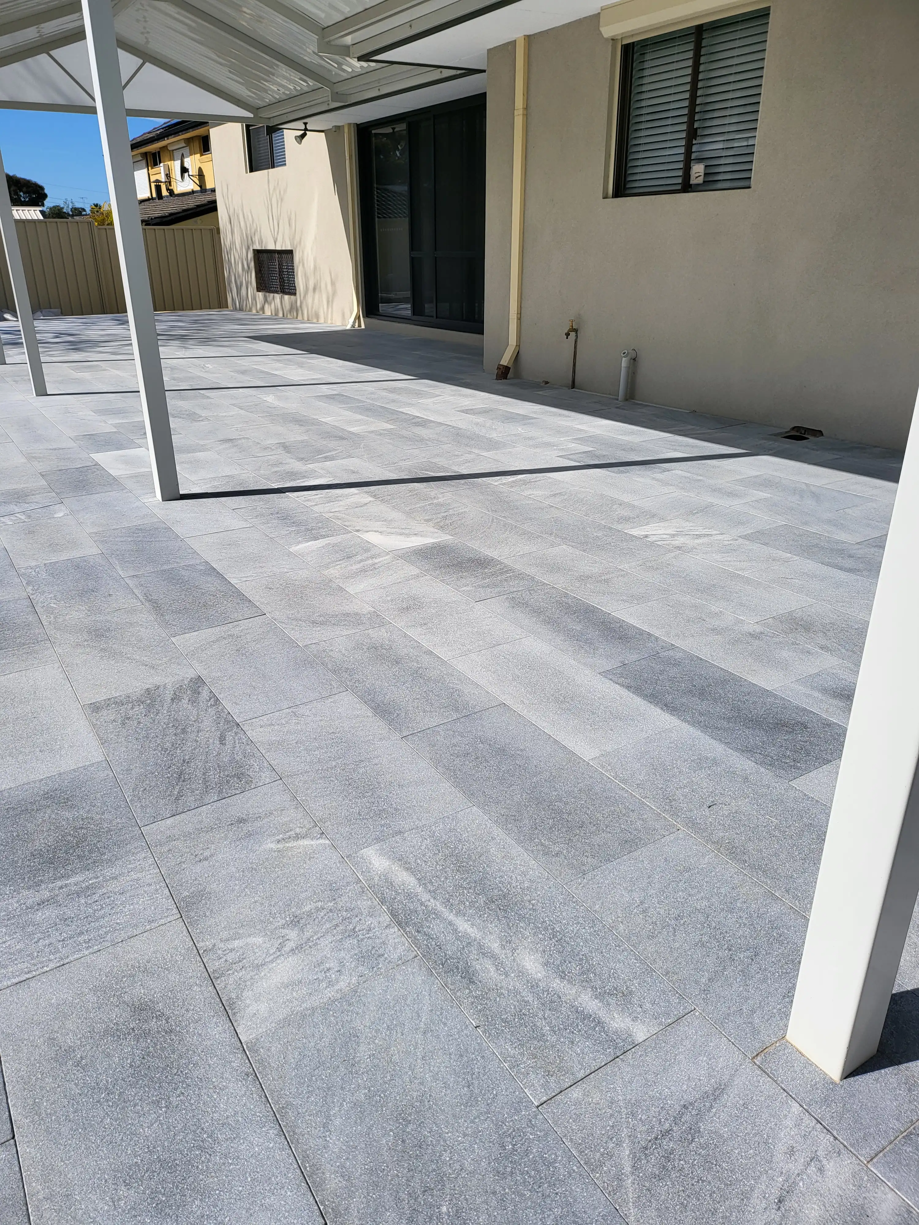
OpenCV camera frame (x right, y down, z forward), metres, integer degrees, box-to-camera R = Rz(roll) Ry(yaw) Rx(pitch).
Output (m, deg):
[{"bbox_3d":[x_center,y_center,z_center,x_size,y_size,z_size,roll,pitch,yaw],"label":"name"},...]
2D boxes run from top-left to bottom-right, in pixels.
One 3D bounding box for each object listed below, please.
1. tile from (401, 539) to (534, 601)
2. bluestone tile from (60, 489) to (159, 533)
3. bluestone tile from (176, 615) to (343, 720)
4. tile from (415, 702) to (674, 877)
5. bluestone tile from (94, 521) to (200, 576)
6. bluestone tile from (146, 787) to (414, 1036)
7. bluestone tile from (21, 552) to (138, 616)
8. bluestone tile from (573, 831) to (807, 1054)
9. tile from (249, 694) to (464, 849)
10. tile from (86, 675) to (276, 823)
[{"bbox_3d":[0.018,-0.153,3.078,0.300,0.024,0.600,-15,27,-29],"label":"tile"},{"bbox_3d":[-1.557,-0.449,3.807,0.300,0.020,0.601,-15,27,-29],"label":"bluestone tile"},{"bbox_3d":[-0.578,0.151,2.393,0.300,0.024,0.600,-15,27,-29],"label":"bluestone tile"},{"bbox_3d":[0.155,0.376,1.867,0.300,0.020,0.601,-15,27,-29],"label":"tile"},{"bbox_3d":[-1.228,-0.246,3.326,0.300,0.024,0.600,-15,27,-29],"label":"bluestone tile"},{"bbox_3d":[-0.354,0.510,1.560,0.300,0.024,0.600,-15,27,-29],"label":"bluestone tile"},{"bbox_3d":[-1.325,-0.083,2.952,0.300,0.024,0.600,-15,27,-29],"label":"bluestone tile"},{"bbox_3d":[0.434,0.547,1.467,0.300,0.020,0.427,-15,27,-29],"label":"bluestone tile"},{"bbox_3d":[-0.255,0.348,1.931,0.300,0.024,0.600,-15,27,-29],"label":"tile"},{"bbox_3d":[-0.677,0.313,2.023,0.300,0.024,0.600,-15,27,-29],"label":"tile"}]

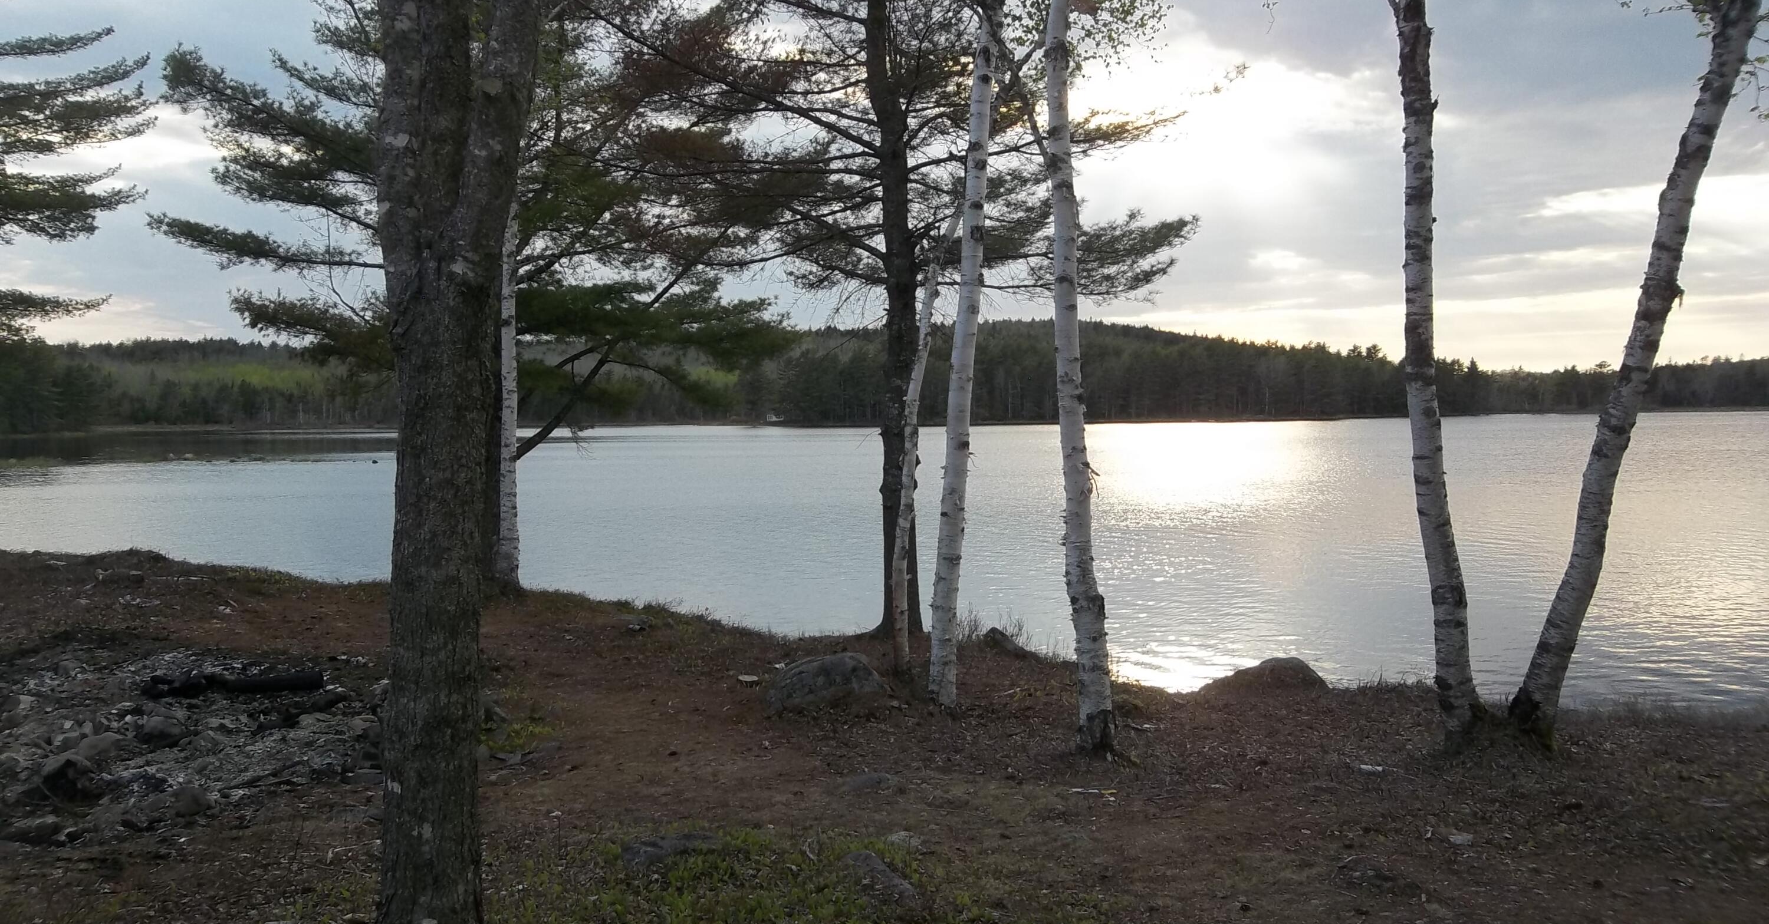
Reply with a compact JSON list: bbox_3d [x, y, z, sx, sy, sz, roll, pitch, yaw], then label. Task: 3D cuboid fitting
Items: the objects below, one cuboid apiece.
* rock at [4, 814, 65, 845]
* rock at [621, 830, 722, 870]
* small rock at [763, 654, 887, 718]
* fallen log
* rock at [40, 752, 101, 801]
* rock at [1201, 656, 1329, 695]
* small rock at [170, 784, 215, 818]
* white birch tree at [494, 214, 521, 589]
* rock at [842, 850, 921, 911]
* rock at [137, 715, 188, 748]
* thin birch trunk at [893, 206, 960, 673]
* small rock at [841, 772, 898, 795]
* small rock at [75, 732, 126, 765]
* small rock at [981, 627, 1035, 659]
[{"bbox_3d":[-3.296,1.428,5.350,0.240,0.100,0.180,-2,2,-32],"label":"rock"},{"bbox_3d":[-0.790,1.404,5.120,0.360,0.085,0.260,-1,2,-12],"label":"rock"},{"bbox_3d":[-0.330,1.219,7.750,0.660,0.270,0.480,-1,2,-15],"label":"small rock"},{"bbox_3d":[-3.596,1.278,8.050,0.620,0.110,0.110,-1,2,-16],"label":"fallen log"},{"bbox_3d":[-3.481,1.344,5.900,0.260,0.190,0.230,-2,2,-31],"label":"rock"},{"bbox_3d":[2.259,1.221,8.200,0.700,0.220,0.500,-1,2,0],"label":"rock"},{"bbox_3d":[-2.850,1.387,5.680,0.185,0.125,0.160,-2,2,-25],"label":"small rock"},{"bbox_3d":[-3.828,-0.610,14.000,0.200,3.800,0.200,-1,2,-15],"label":"white birch tree"},{"bbox_3d":[-0.009,1.396,4.600,0.250,0.140,0.250,-1,2,0],"label":"rock"},{"bbox_3d":[-3.634,1.337,6.950,0.250,0.145,0.200,-2,2,-27],"label":"rock"},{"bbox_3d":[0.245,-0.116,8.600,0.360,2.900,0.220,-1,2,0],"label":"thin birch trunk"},{"bbox_3d":[-0.069,1.378,5.980,0.245,0.060,0.180,-1,2,-10],"label":"small rock"},{"bbox_3d":[-3.752,1.348,6.600,0.235,0.130,0.190,-2,2,-27],"label":"small rock"},{"bbox_3d":[0.878,1.286,9.800,0.390,0.210,0.320,0,2,5],"label":"small rock"}]

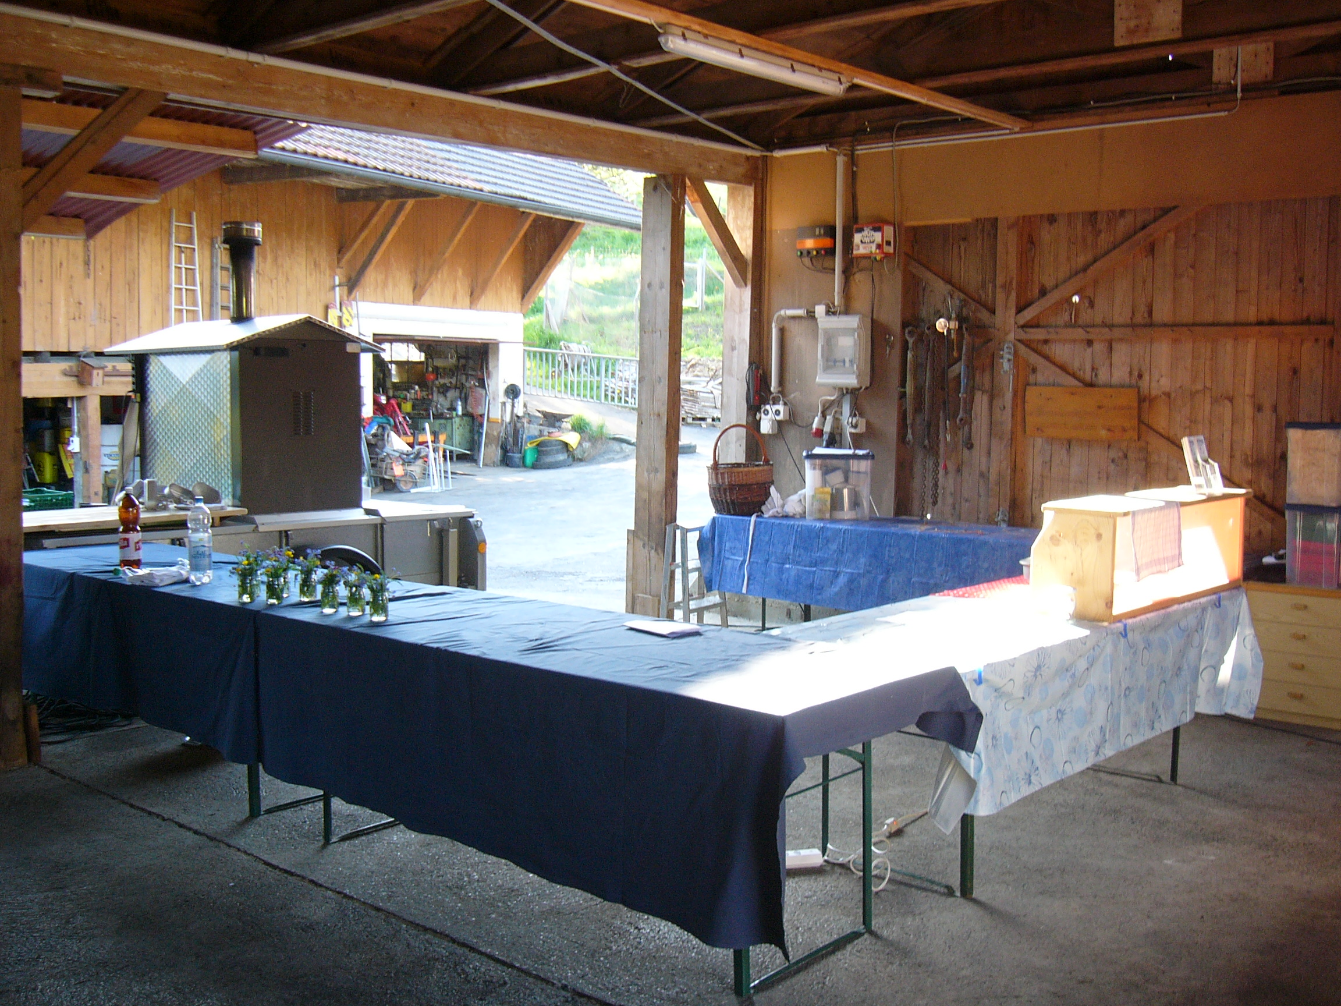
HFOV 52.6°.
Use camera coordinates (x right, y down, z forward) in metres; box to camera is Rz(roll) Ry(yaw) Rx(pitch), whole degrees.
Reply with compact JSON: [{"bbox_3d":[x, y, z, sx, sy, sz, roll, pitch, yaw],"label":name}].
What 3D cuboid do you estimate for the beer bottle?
[{"bbox_3d":[-2.275,0.107,5.708,0.093,0.326,0.093,5,5,39],"label":"beer bottle"}]

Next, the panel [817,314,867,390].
[{"bbox_3d":[1.054,-0.951,8.399,0.310,0.430,0.150,5,7,42],"label":"panel"}]

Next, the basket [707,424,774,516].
[{"bbox_3d":[0.482,-0.226,9.088,0.440,0.610,0.410,1,4,3],"label":"basket"}]

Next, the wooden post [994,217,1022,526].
[{"bbox_3d":[1.909,-0.369,7.702,0.135,2.450,0.100,5,7,42],"label":"wooden post"}]

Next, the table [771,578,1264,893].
[{"bbox_3d":[1.314,0.766,4.976,0.800,0.798,2.250,5,7,41],"label":"table"}]

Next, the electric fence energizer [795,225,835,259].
[{"bbox_3d":[0.928,-1.633,8.478,0.280,0.190,0.120,5,7,42],"label":"electric fence energizer"}]

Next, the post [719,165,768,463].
[{"bbox_3d":[0.489,-0.668,8.902,0.200,2.820,0.180,5,7,42],"label":"post"}]

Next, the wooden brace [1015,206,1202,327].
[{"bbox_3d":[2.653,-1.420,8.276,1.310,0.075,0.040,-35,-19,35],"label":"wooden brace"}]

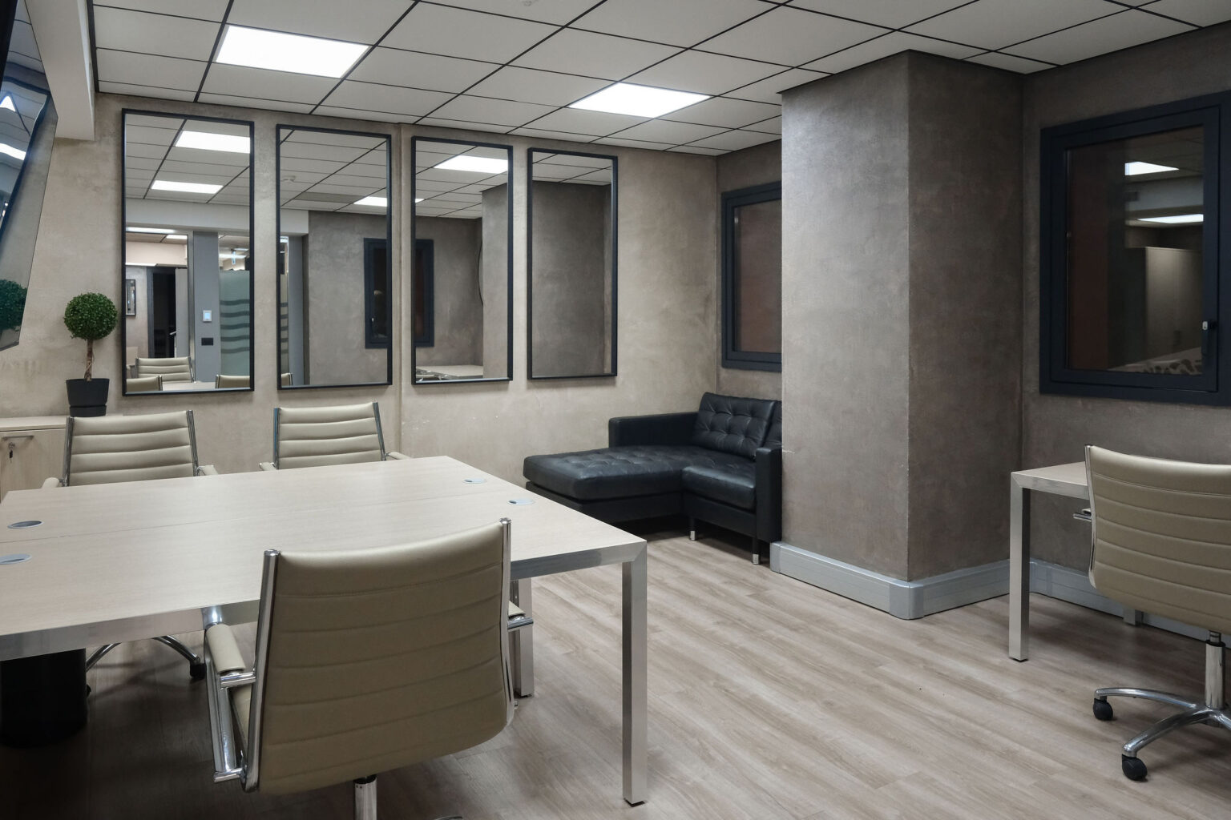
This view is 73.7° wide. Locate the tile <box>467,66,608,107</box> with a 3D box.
[{"bbox_3d":[-0.392,-1.655,4.200,0.595,0.020,0.595,-5,9,-29],"label":"tile"}]

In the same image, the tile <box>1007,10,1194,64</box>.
[{"bbox_3d":[2.031,-1.584,3.495,0.465,0.020,0.600,-5,8,-30],"label":"tile"}]

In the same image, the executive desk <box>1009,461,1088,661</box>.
[{"bbox_3d":[2.299,0.648,2.631,0.820,0.735,1.630,-4,7,-30],"label":"executive desk"}]

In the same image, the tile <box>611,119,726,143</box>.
[{"bbox_3d":[0.347,-1.804,5.314,0.595,0.020,0.595,-5,9,-29],"label":"tile"}]

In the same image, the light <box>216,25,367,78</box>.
[{"bbox_3d":[-1.434,-1.571,3.610,0.595,0.020,0.595,-5,9,-29],"label":"light"}]

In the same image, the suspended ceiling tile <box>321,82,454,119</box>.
[{"bbox_3d":[-1.248,-1.720,4.511,0.610,0.030,0.610,-5,8,-30],"label":"suspended ceiling tile"}]

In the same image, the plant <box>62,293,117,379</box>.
[{"bbox_3d":[-2.623,-0.370,4.100,0.235,0.435,0.235,-5,9,-29],"label":"plant"}]

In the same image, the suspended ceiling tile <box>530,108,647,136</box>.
[{"bbox_3d":[-0.174,-1.763,5.019,0.595,0.020,0.595,-5,9,-29],"label":"suspended ceiling tile"}]

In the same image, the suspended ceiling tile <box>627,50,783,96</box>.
[{"bbox_3d":[0.430,-1.631,3.972,0.595,0.020,0.595,-5,9,-29],"label":"suspended ceiling tile"}]

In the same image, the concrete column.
[{"bbox_3d":[1.438,-0.415,4.182,0.800,2.390,0.830,-4,6,-30],"label":"concrete column"}]

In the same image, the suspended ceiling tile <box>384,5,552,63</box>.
[{"bbox_3d":[-0.604,-1.540,3.365,0.600,0.020,0.600,-5,8,-30],"label":"suspended ceiling tile"}]

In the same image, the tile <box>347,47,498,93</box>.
[{"bbox_3d":[-0.907,-1.602,3.872,0.600,0.020,0.600,-5,8,-30],"label":"tile"}]

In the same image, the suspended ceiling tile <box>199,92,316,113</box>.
[{"bbox_3d":[-1.996,-1.724,4.580,0.610,0.030,0.232,-5,8,-30],"label":"suspended ceiling tile"}]

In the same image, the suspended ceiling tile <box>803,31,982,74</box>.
[{"bbox_3d":[1.253,-1.606,3.743,0.595,0.020,0.595,-5,9,-29],"label":"suspended ceiling tile"}]

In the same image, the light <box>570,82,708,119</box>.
[{"bbox_3d":[0.130,-1.733,4.571,0.610,0.030,0.610,-5,8,-30],"label":"light"}]

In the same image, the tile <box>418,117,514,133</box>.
[{"bbox_3d":[-0.901,-1.766,5.081,0.595,0.020,0.220,-5,9,-29],"label":"tile"}]

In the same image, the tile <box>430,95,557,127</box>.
[{"bbox_3d":[-0.694,-1.721,4.723,0.595,0.020,0.595,-5,9,-29],"label":"tile"}]

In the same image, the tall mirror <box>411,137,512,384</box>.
[{"bbox_3d":[-0.958,-0.944,5.228,0.670,1.520,0.040,-4,7,-30],"label":"tall mirror"}]

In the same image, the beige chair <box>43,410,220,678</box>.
[{"bbox_3d":[-1.775,0.500,3.070,0.600,0.940,0.610,-3,6,-31],"label":"beige chair"}]

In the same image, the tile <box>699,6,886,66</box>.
[{"bbox_3d":[0.731,-1.564,3.446,0.600,0.020,0.600,-5,8,-30],"label":"tile"}]

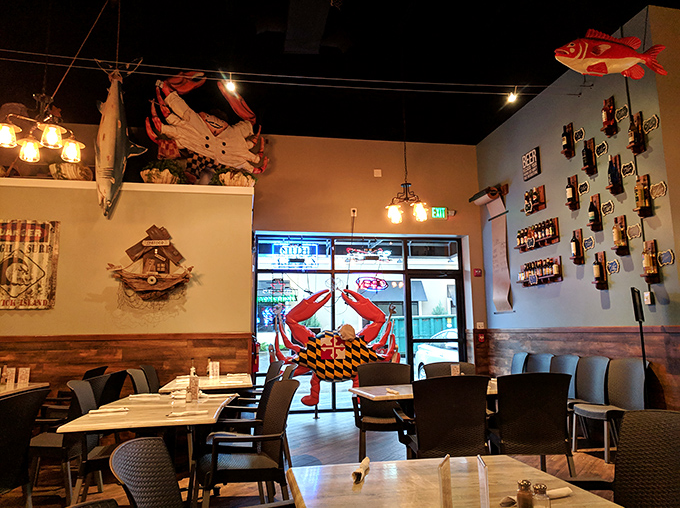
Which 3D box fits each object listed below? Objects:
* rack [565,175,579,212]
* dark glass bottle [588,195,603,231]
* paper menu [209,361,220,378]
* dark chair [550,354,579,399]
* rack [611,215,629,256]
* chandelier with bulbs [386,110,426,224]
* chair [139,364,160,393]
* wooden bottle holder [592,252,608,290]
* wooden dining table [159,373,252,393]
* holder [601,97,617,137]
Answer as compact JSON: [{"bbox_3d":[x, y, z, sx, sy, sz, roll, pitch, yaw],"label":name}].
[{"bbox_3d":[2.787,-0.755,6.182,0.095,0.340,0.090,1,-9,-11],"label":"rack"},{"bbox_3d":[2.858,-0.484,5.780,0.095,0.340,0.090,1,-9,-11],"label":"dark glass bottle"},{"bbox_3d":[-1.282,1.191,5.229,0.102,0.162,0.030,1,-9,-10],"label":"paper menu"},{"bbox_3d":[2.443,1.635,5.897,0.580,0.900,0.490,2,-9,-16],"label":"dark chair"},{"bbox_3d":[2.821,-0.177,5.183,0.098,0.415,0.145,1,-9,-10],"label":"rack"},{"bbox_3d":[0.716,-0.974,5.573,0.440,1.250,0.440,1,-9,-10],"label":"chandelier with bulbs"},{"bbox_3d":[-1.651,1.548,4.978,0.580,0.900,0.550,1,-9,-10],"label":"chair"},{"bbox_3d":[2.869,0.185,5.650,0.105,0.420,0.125,1,-9,-10],"label":"wooden bottle holder"},{"bbox_3d":[-1.238,1.608,4.911,0.765,0.750,1.240,1,-9,-10],"label":"wooden dining table"},{"bbox_3d":[2.802,-1.436,5.372,0.098,0.415,0.145,1,-9,-10],"label":"holder"}]

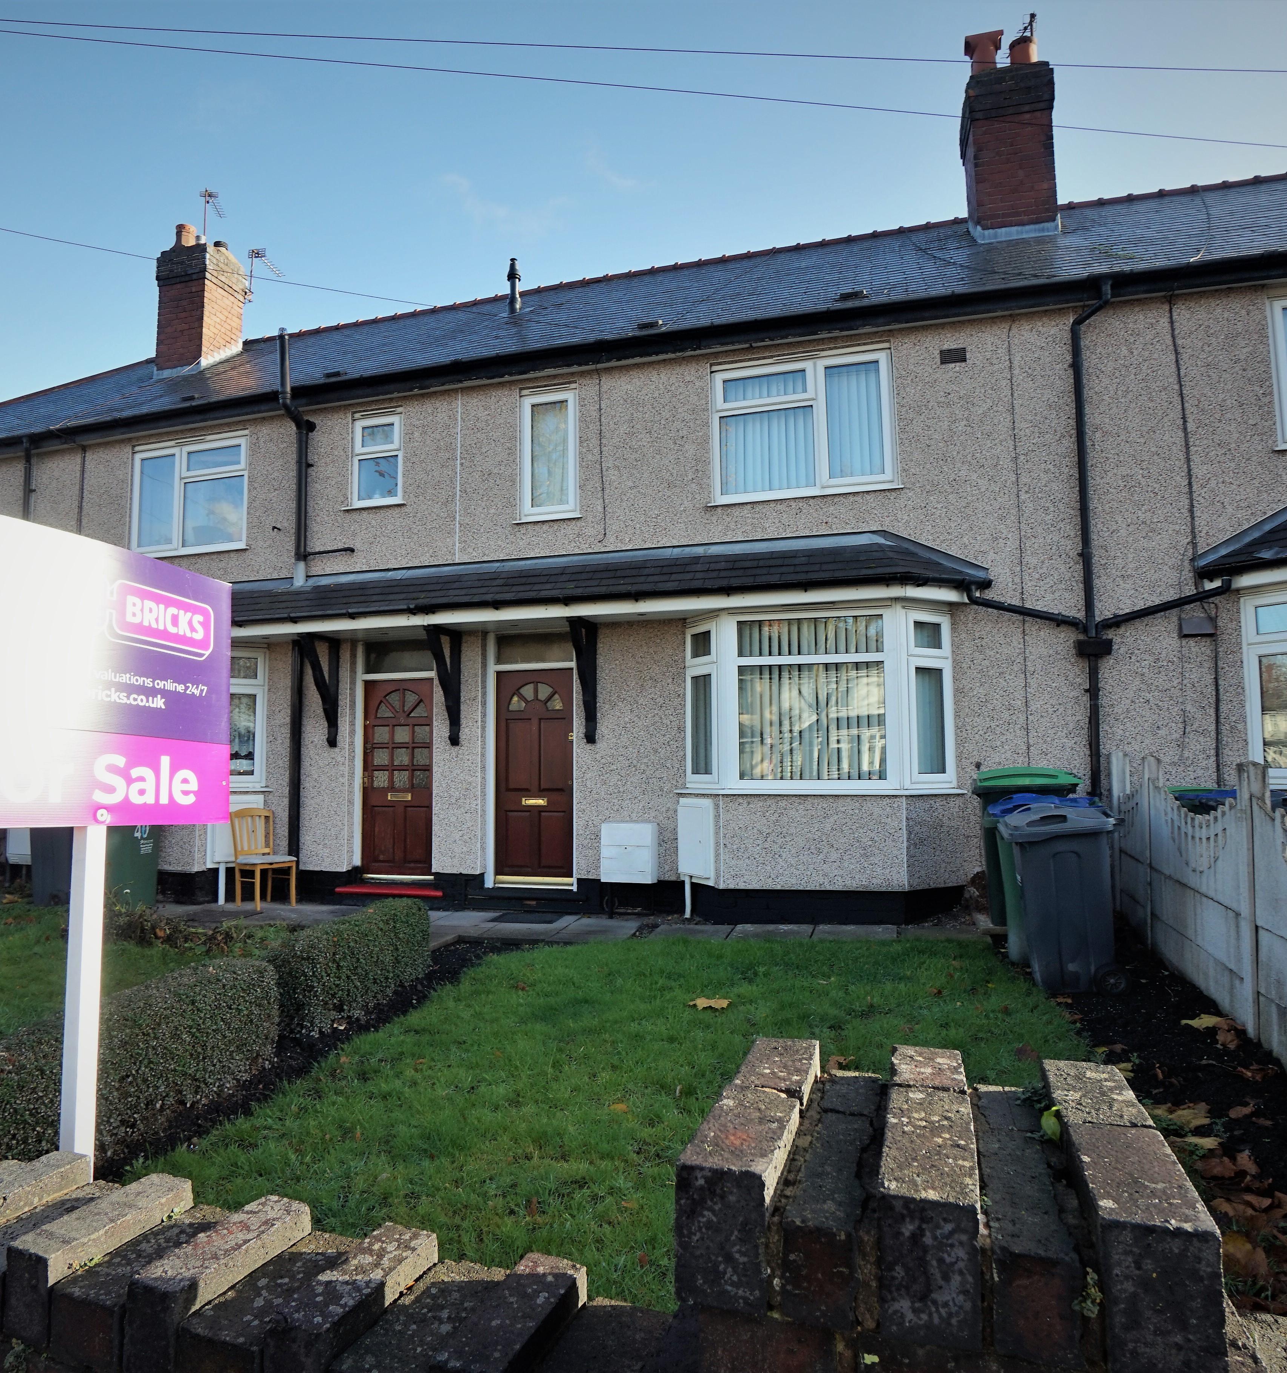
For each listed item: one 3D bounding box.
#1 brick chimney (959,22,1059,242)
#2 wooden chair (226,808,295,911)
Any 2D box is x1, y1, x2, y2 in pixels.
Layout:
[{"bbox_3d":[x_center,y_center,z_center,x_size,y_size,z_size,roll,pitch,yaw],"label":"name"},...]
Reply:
[{"bbox_3d":[4.151,-6.193,9.793,0.870,2.750,0.870,-2,-4,15],"label":"brick chimney"},{"bbox_3d":[-3.853,1.743,8.750,0.510,0.970,0.450,-4,-5,38],"label":"wooden chair"}]

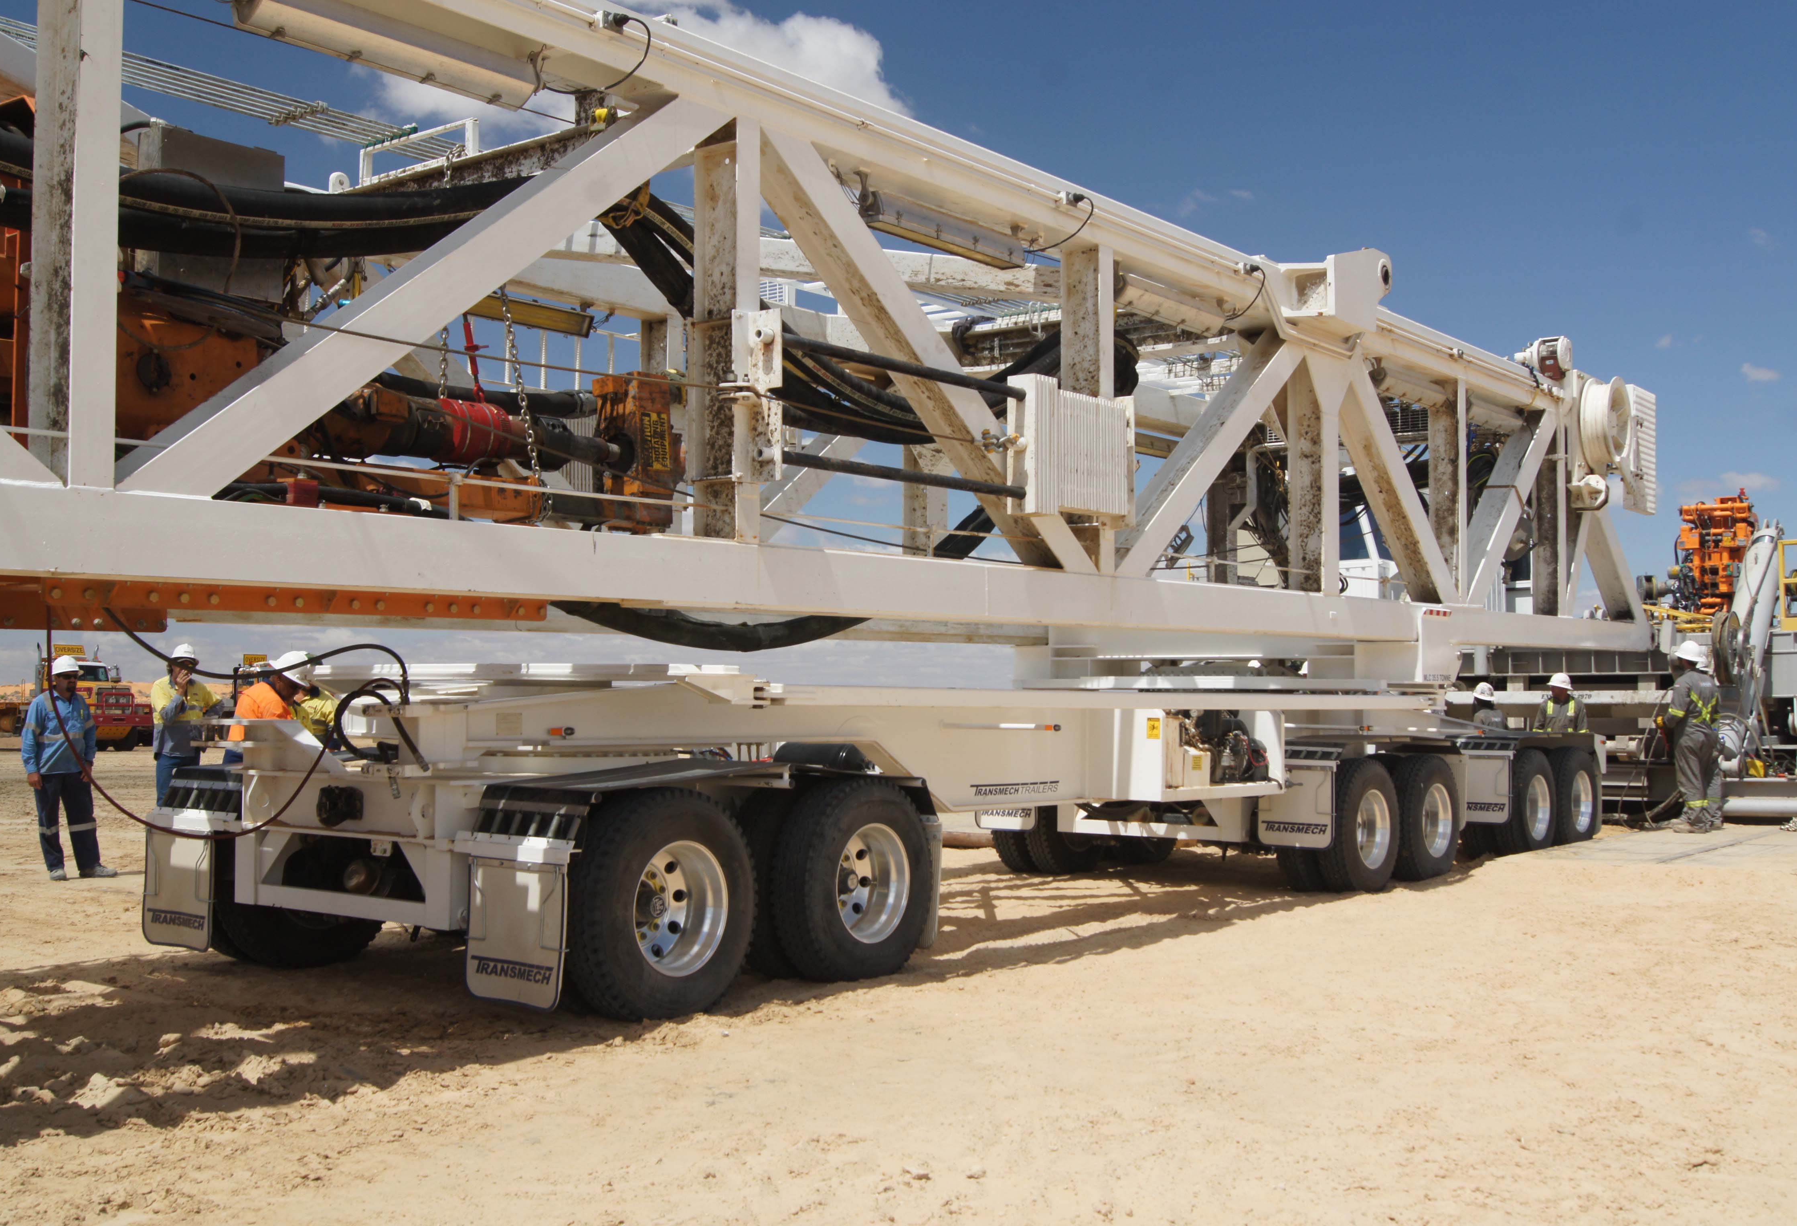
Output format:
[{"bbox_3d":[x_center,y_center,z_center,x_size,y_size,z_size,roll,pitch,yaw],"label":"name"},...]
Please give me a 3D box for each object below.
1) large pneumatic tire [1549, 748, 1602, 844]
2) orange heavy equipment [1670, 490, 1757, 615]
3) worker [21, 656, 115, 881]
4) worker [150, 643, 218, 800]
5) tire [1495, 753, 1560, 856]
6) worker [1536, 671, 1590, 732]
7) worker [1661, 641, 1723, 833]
[{"bbox_3d":[6.490,1.808,17.773,0.280,1.010,1.010,-2,-3,38],"label":"large pneumatic tire"},{"bbox_3d":[11.082,-0.791,25.000,1.080,1.750,1.100,-2,-3,38],"label":"orange heavy equipment"},{"bbox_3d":[-6.541,1.229,14.462,0.600,1.780,0.420,2,-3,-40],"label":"worker"},{"bbox_3d":[-6.127,1.180,15.761,0.620,1.830,0.420,2,-3,-37],"label":"worker"},{"bbox_3d":[5.734,1.764,16.803,0.280,1.010,1.010,-2,-3,38],"label":"tire"},{"bbox_3d":[7.360,1.529,20.363,0.600,1.720,0.380,-1,-3,20],"label":"worker"},{"bbox_3d":[7.761,1.198,17.961,0.540,1.850,0.500,1,-3,-25],"label":"worker"}]

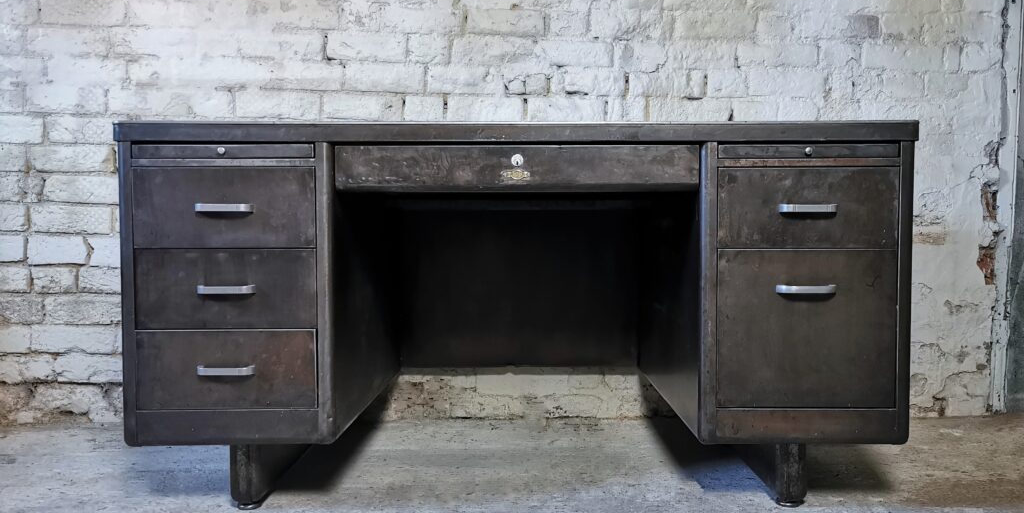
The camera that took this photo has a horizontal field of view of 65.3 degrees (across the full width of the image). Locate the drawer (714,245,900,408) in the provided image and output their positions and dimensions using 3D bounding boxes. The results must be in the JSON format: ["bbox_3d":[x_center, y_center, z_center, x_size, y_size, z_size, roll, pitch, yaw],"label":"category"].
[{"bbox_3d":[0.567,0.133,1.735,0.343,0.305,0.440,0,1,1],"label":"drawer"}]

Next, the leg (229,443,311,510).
[{"bbox_3d":[-0.529,0.426,1.899,0.058,0.139,0.615,0,1,1],"label":"leg"}]

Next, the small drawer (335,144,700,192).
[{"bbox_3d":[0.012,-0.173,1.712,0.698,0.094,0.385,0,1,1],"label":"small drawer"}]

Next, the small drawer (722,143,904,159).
[{"bbox_3d":[0.566,-0.204,1.696,0.342,0.029,0.360,0,1,1],"label":"small drawer"}]

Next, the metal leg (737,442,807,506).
[{"bbox_3d":[0.556,0.423,1.885,0.061,0.139,0.615,0,1,1],"label":"metal leg"}]

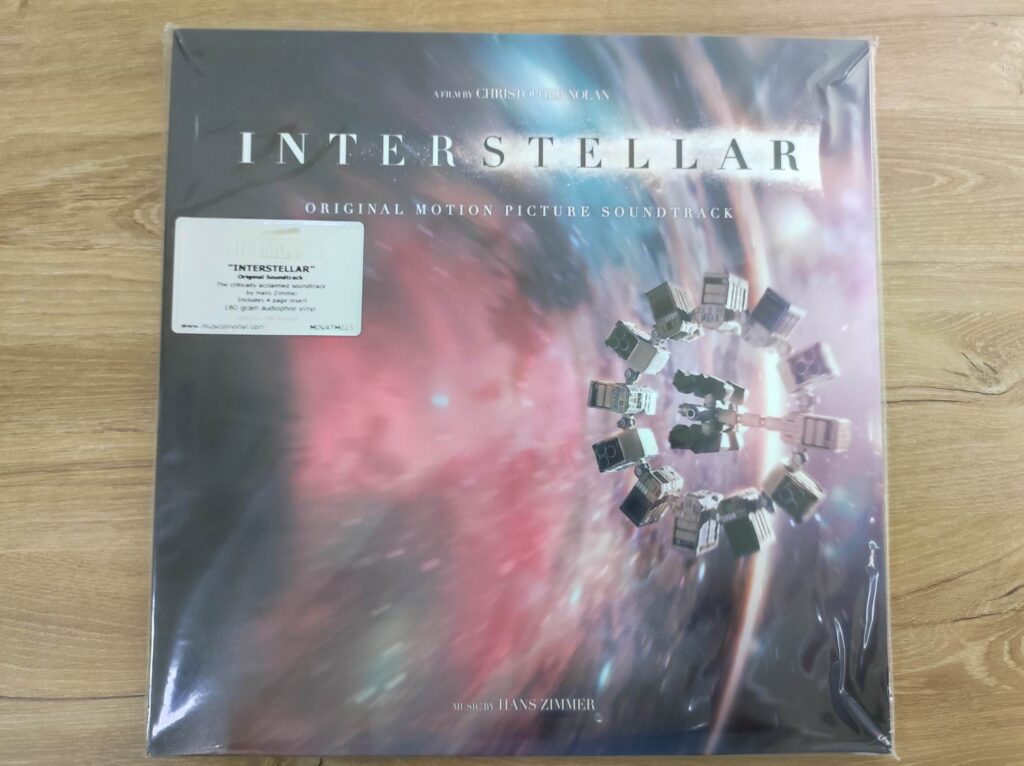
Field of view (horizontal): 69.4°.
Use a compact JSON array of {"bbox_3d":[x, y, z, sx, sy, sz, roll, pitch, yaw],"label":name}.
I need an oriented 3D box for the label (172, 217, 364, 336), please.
[{"bbox_3d":[-0.107,-0.046,0.324,0.083,0.001,0.051,1,86,-1],"label":"label"}]

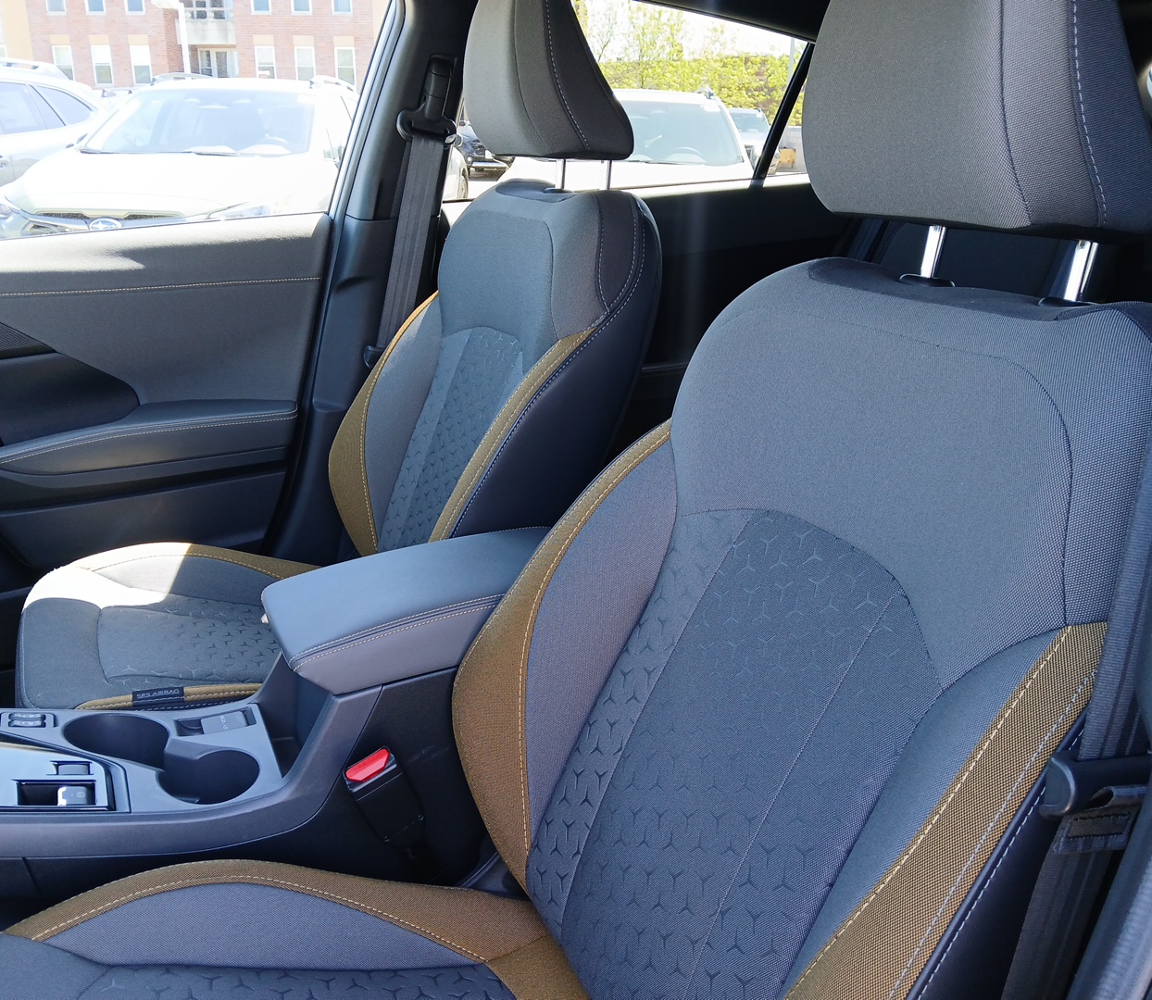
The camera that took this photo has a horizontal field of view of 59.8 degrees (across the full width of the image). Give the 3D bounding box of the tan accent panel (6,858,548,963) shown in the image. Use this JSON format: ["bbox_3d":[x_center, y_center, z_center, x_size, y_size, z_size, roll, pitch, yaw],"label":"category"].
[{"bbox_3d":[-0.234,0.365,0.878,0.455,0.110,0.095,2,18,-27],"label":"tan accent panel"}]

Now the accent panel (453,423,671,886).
[{"bbox_3d":[-0.040,0.144,0.879,0.120,0.475,0.100,6,16,-28],"label":"accent panel"}]

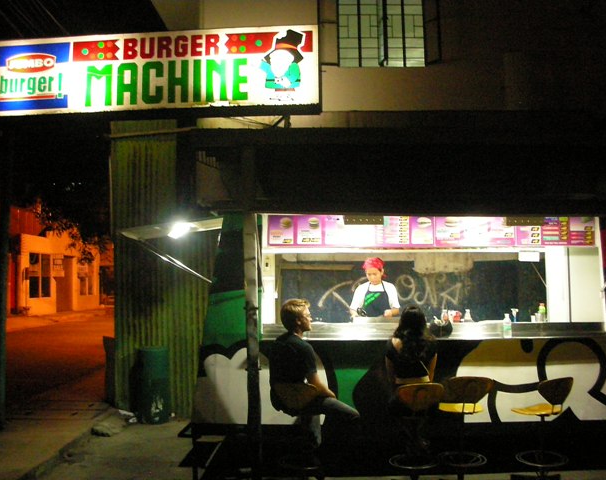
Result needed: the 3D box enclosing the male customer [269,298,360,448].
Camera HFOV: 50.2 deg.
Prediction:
[{"bbox_3d":[0.084,1.094,5.150,0.680,1.240,0.560,3,-5,-43],"label":"male customer"}]

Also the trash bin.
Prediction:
[{"bbox_3d":[-1.761,1.712,7.650,0.370,0.875,0.370,0,-4,-6],"label":"trash bin"}]

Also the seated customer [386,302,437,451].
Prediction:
[{"bbox_3d":[0.880,1.116,5.250,0.430,1.180,0.620,0,-4,-7],"label":"seated customer"}]

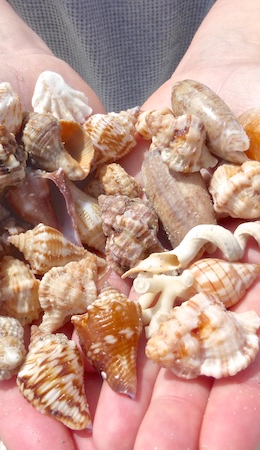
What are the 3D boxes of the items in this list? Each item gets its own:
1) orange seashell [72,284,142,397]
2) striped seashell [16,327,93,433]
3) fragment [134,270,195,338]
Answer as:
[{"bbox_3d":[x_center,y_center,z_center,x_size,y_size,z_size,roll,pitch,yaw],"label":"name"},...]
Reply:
[{"bbox_3d":[-0.008,0.045,0.172,0.025,0.019,0.042,-15,68,-6],"label":"orange seashell"},{"bbox_3d":[-0.030,0.059,0.168,0.022,0.019,0.040,-27,70,-11],"label":"striped seashell"},{"bbox_3d":[0.012,0.027,0.154,0.021,0.011,0.026,-2,55,-2],"label":"fragment"}]

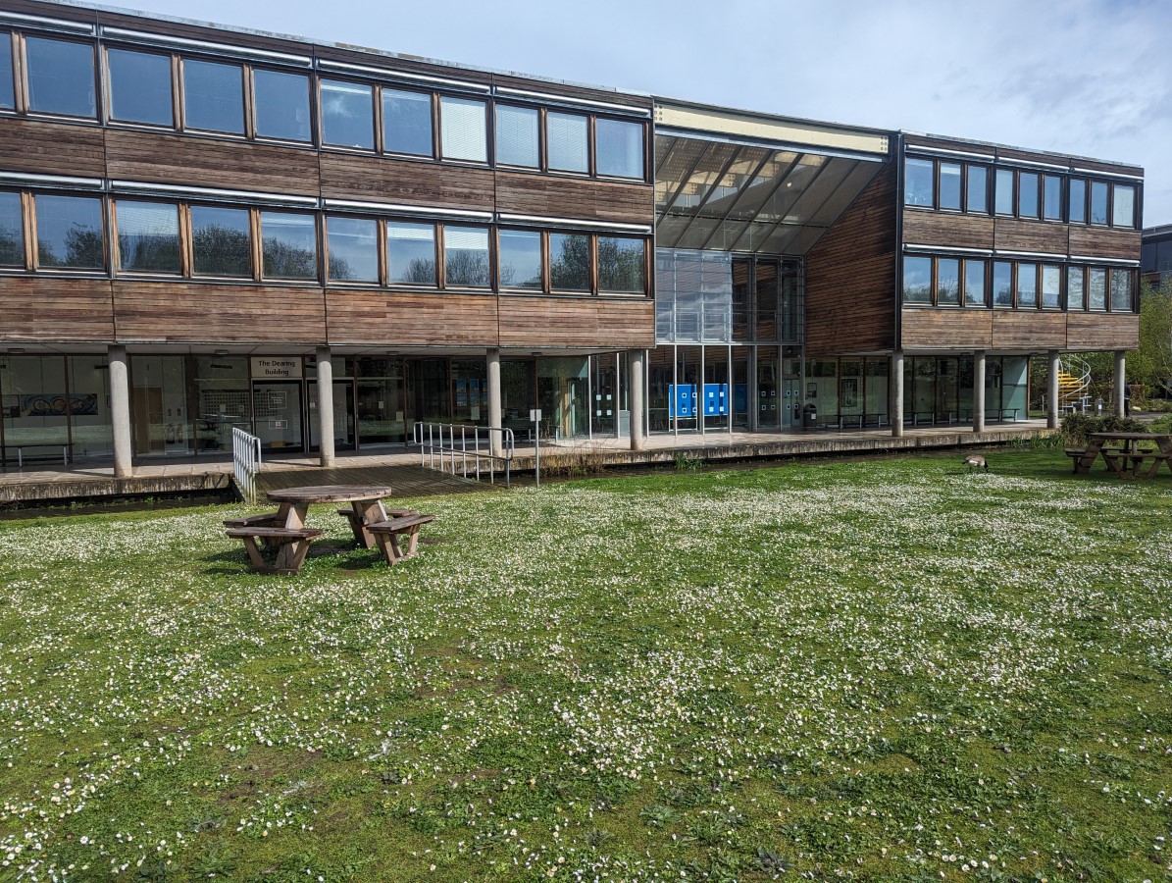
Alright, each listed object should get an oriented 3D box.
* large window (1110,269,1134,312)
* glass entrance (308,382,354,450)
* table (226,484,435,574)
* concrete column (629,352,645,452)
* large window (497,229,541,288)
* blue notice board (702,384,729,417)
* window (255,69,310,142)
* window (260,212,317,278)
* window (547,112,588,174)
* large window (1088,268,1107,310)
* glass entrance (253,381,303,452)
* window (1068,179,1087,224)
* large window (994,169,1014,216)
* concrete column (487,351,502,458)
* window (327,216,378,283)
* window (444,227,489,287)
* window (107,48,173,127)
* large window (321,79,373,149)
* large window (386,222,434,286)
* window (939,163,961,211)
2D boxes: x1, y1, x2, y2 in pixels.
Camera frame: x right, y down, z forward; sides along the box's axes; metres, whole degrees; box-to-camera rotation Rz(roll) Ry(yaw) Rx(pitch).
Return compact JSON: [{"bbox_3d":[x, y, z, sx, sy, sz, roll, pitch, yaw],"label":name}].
[{"bbox_3d":[20.988,-5.957,31.932,1.250,1.540,0.100,-3,4,-23],"label":"large window"},{"bbox_3d":[-7.532,-0.777,24.067,1.216,1.994,0.100,-3,4,-26],"label":"glass entrance"},{"bbox_3d":[-2.752,0.900,8.766,2.060,0.750,2.060,0,4,18],"label":"table"},{"bbox_3d":[1.508,-1.232,24.121,0.363,2.982,0.363,-3,4,-25],"label":"concrete column"},{"bbox_3d":[-1.685,-4.632,20.662,1.189,1.462,0.120,-3,4,-26],"label":"large window"},{"bbox_3d":[5.429,-1.739,33.950,1.270,1.290,0.060,-3,4,-24],"label":"blue notice board"},{"bbox_3d":[-6.737,-7.442,18.061,1.133,1.423,0.120,-3,4,-26],"label":"window"},{"bbox_3d":[-7.074,-4.666,19.429,1.258,1.540,0.100,-3,4,-25],"label":"window"},{"bbox_3d":[-0.473,-8.192,22.385,1.211,1.540,0.100,-3,4,-25],"label":"window"},{"bbox_3d":[19.704,-5.868,31.401,1.050,1.540,0.100,-3,4,-23],"label":"large window"},{"bbox_3d":[-8.856,-0.729,23.430,1.248,1.996,0.100,-3,4,-26],"label":"glass entrance"},{"bbox_3d":[17.973,-8.766,29.750,1.000,1.470,0.100,-3,4,-24],"label":"window"},{"bbox_3d":[15.084,-8.947,29.310,0.976,1.571,0.150,-3,4,-23],"label":"large window"},{"bbox_3d":[-2.366,-0.997,21.020,0.317,2.833,0.317,-1,4,0],"label":"concrete column"},{"bbox_3d":[-5.770,-4.715,20.065,1.180,1.554,0.150,-3,4,-25],"label":"window"},{"bbox_3d":[-3.001,-4.675,20.582,1.180,1.470,0.100,-3,4,-24],"label":"window"},{"bbox_3d":[-9.234,-7.332,16.862,1.149,1.422,0.120,-3,4,-26],"label":"window"},{"bbox_3d":[-5.803,-7.969,19.844,1.231,1.540,0.100,-3,4,-25],"label":"large window"},{"bbox_3d":[-4.430,-4.789,20.697,1.200,1.556,0.150,-3,4,-25],"label":"large window"},{"bbox_3d":[12.630,-8.825,28.245,1.052,1.534,0.150,-3,4,-23],"label":"window"}]

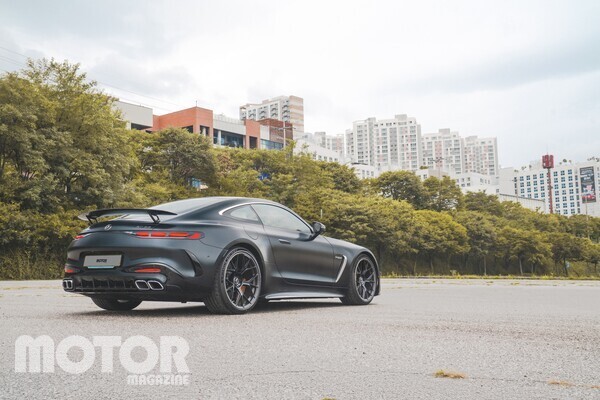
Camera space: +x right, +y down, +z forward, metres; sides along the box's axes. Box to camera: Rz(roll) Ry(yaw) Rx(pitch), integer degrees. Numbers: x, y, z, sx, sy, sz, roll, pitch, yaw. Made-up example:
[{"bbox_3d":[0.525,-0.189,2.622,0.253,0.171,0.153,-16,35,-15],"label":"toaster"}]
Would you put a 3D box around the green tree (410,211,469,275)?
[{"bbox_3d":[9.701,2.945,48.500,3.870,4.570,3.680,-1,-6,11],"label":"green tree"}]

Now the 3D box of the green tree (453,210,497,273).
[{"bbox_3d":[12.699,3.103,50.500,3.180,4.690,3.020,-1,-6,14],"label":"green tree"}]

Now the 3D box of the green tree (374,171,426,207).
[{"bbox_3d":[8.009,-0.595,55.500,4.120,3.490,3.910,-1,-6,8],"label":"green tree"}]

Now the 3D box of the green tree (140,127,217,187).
[{"bbox_3d":[-7.607,-2.546,44.000,4.740,4.150,4.510,1,-6,-10],"label":"green tree"}]

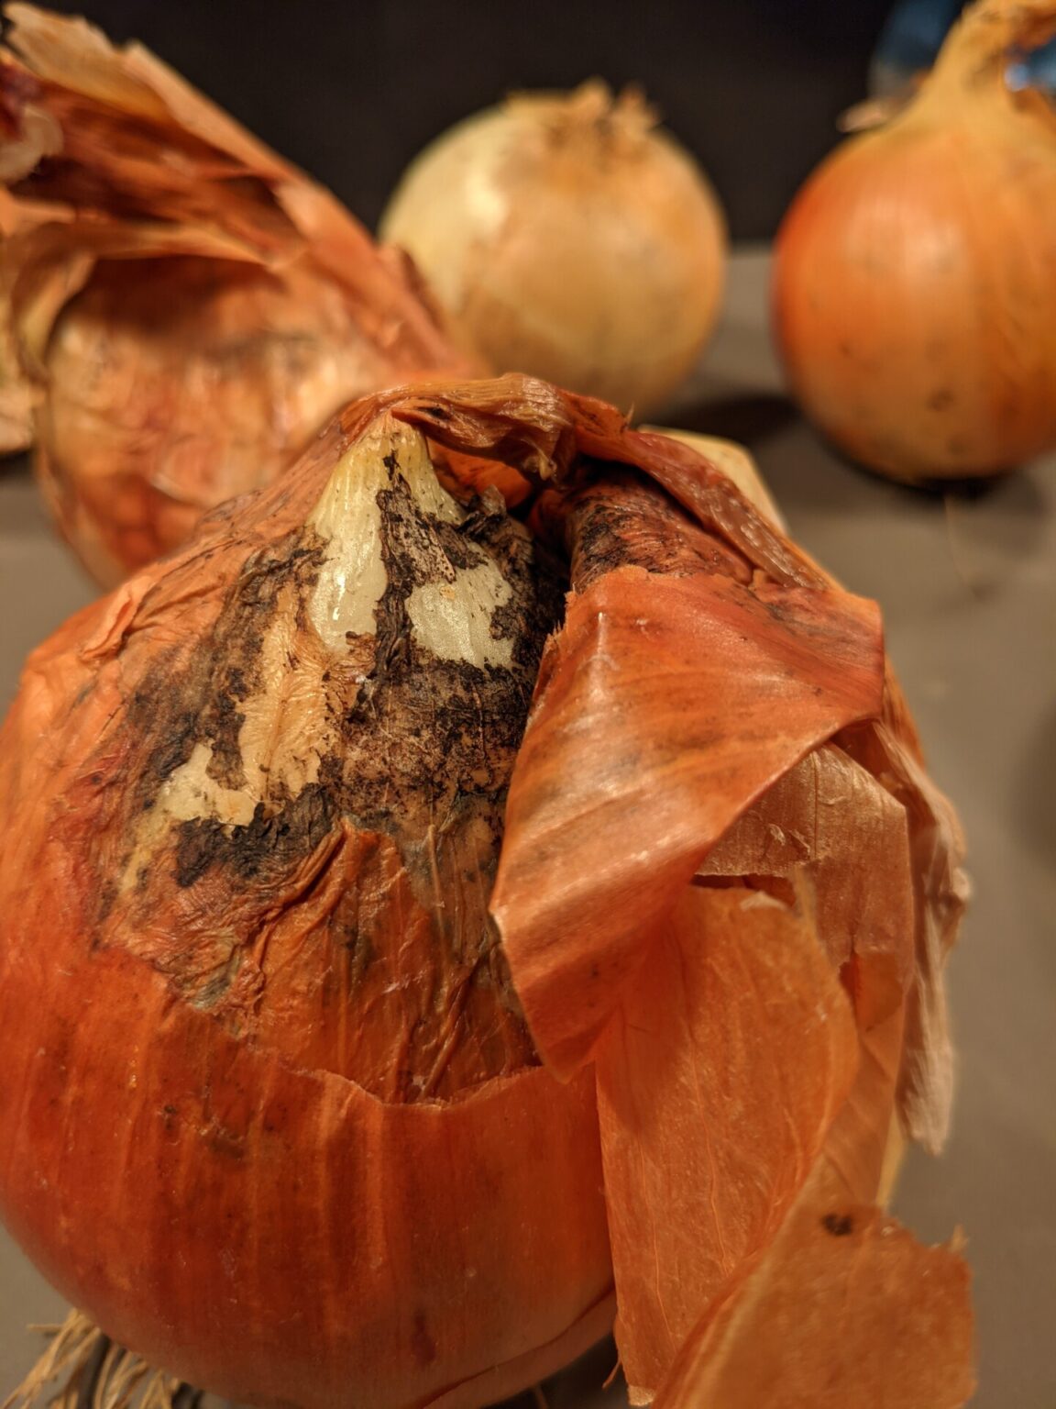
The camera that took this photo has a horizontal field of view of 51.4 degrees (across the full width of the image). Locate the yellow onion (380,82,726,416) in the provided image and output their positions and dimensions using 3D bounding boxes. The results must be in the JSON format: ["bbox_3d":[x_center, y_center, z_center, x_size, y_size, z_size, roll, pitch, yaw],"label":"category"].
[{"bbox_3d":[0.006,-0.099,0.243,0.077,0.073,0.077,6,39,-5],"label":"yellow onion"}]

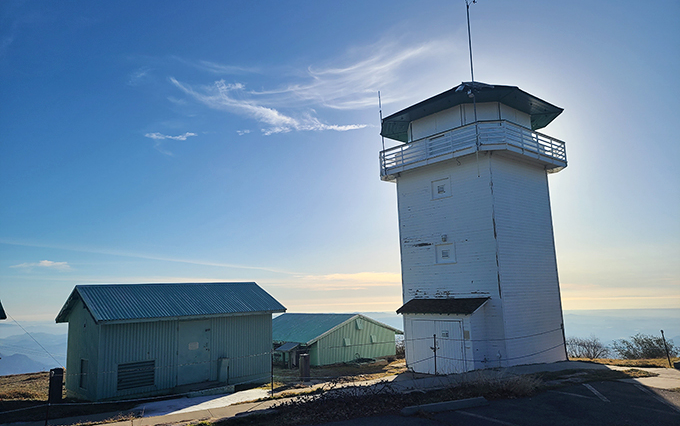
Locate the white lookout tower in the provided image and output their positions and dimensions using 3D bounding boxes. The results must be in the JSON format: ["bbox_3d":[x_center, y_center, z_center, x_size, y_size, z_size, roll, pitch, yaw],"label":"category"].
[{"bbox_3d":[6.281,0.746,23.670,7.379,12.138,7.379,7,-13,-41],"label":"white lookout tower"}]

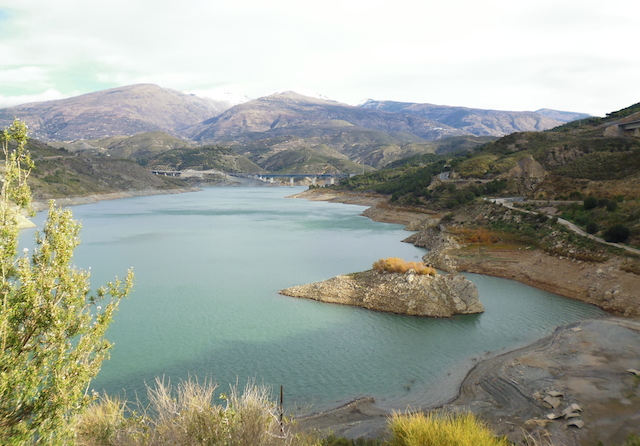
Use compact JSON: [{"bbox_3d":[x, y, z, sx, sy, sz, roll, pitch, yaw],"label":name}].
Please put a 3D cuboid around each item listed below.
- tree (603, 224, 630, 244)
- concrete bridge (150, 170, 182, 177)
[{"bbox_3d":[96.210,3.410,180.000,8.200,6.300,8.000,0,5,0],"label":"tree"},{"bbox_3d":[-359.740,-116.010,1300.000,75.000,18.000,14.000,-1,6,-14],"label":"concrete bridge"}]

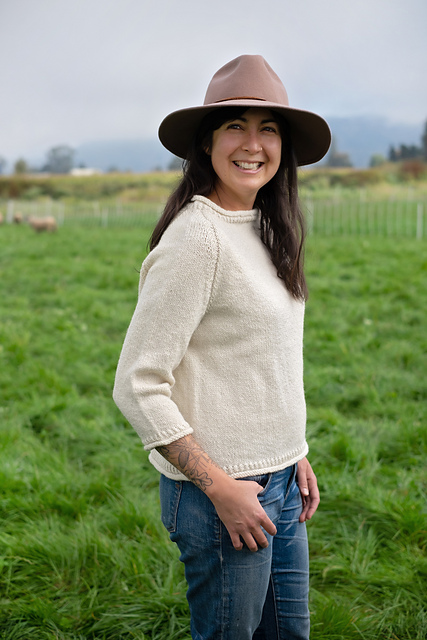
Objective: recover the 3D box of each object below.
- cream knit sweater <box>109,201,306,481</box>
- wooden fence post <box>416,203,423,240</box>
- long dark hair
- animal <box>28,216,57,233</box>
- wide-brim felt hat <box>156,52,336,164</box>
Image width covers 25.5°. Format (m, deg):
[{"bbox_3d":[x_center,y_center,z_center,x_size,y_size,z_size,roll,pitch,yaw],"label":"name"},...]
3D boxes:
[{"bbox_3d":[0.026,0.019,1.870,0.320,0.540,0.460,6,11,35],"label":"cream knit sweater"},{"bbox_3d":[4.918,-2.328,22.500,0.110,0.950,0.110,0,9,0],"label":"wooden fence post"},{"bbox_3d":[0.031,-0.238,1.830,0.290,0.390,0.250,-2,9,-14],"label":"long dark hair"},{"bbox_3d":[-4.809,-2.657,26.500,0.850,0.520,0.360,-1,9,-8],"label":"animal"},{"bbox_3d":[0.063,-0.412,1.820,0.330,0.155,0.350,3,-10,-6],"label":"wide-brim felt hat"}]

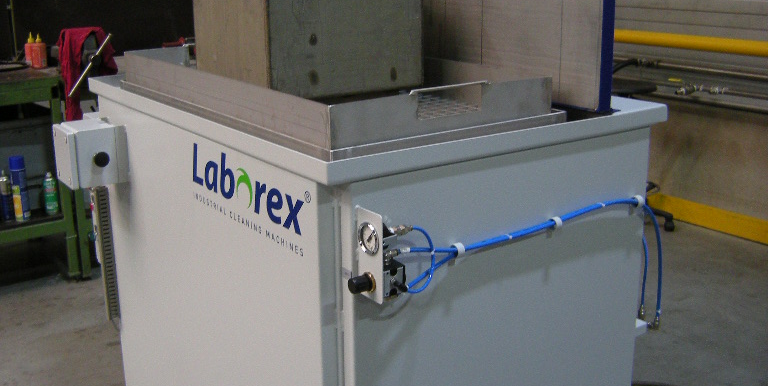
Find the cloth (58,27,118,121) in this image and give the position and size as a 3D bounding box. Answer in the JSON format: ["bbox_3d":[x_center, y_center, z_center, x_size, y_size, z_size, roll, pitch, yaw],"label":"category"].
[{"bbox_3d":[-1.210,-0.470,3.413,0.190,0.400,0.200,-11,19,-34],"label":"cloth"}]

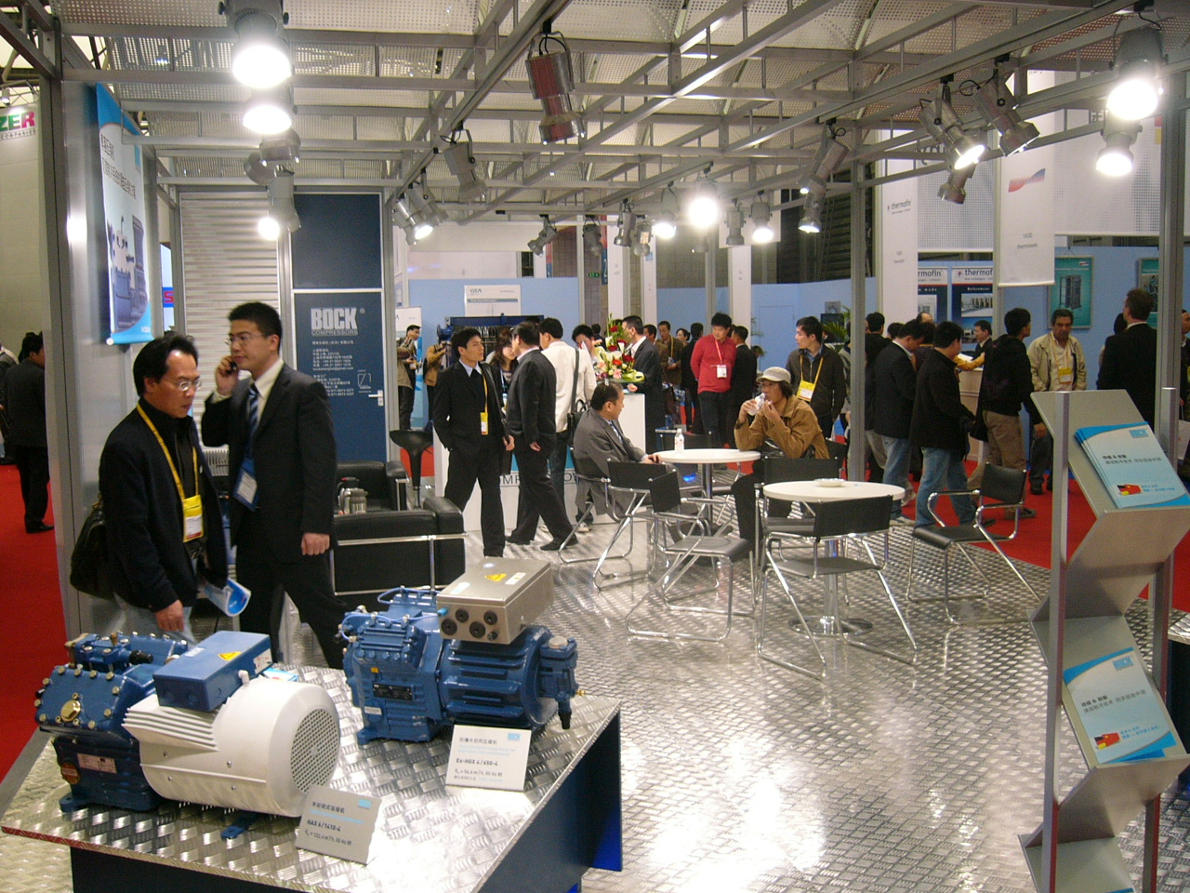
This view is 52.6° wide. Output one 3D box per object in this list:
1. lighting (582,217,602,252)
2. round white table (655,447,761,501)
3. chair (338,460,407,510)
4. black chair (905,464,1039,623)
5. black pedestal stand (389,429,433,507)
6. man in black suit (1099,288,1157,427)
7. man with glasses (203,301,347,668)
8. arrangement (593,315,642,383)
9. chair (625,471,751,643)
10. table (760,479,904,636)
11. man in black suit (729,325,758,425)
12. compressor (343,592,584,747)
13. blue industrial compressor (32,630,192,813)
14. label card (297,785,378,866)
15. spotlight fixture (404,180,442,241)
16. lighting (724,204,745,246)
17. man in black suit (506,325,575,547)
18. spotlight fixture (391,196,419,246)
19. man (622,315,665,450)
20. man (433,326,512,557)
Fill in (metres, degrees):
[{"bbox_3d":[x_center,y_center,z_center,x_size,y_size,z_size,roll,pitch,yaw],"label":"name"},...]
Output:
[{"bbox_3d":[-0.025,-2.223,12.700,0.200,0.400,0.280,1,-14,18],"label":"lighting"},{"bbox_3d":[0.811,0.421,8.614,0.760,0.750,0.760,-1,6,0],"label":"round white table"},{"bbox_3d":[-1.874,0.469,9.016,0.880,0.650,0.720,-2,6,-14],"label":"chair"},{"bbox_3d":[2.192,0.535,6.897,0.580,0.820,0.570,-2,6,-10],"label":"black chair"},{"bbox_3d":[-1.559,0.247,10.523,0.440,0.790,0.440,-1,6,0],"label":"black pedestal stand"},{"bbox_3d":[3.993,-0.233,8.997,0.560,1.860,0.360,-2,6,-14],"label":"man in black suit"},{"bbox_3d":[-1.242,0.330,4.653,0.520,1.766,0.560,-6,7,-41],"label":"man with glasses"},{"bbox_3d":[0.204,-0.828,10.350,0.470,0.570,0.420,-2,6,-14],"label":"arrangement"},{"bbox_3d":[0.539,0.580,6.688,0.580,0.820,0.570,1,6,22],"label":"chair"},{"bbox_3d":[1.300,0.620,6.603,0.775,0.750,0.775,-1,6,0],"label":"table"},{"bbox_3d":[1.640,-0.519,13.284,0.520,1.610,0.340,-6,8,-40],"label":"man in black suit"},{"bbox_3d":[-0.372,0.622,3.465,0.670,0.380,0.430,1,6,17],"label":"compressor"},{"bbox_3d":[-1.160,0.695,3.101,0.330,0.410,0.430,1,6,19],"label":"blue industrial compressor"},{"bbox_3d":[-0.588,0.863,2.752,0.210,0.145,0.012,2,-18,28],"label":"label card"},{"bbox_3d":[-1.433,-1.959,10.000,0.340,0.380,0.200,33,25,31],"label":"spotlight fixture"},{"bbox_3d":[1.482,-2.365,12.832,0.210,0.440,0.210,-2,6,-14],"label":"lighting"},{"bbox_3d":[-0.417,-0.087,9.085,0.480,1.705,0.500,2,7,30],"label":"man in black suit"},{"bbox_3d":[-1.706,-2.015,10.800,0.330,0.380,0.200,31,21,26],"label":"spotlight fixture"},{"bbox_3d":[0.443,-0.329,11.122,0.380,1.763,0.500,-1,6,3],"label":"man"},{"bbox_3d":[-0.895,-0.027,8.688,0.540,1.676,0.380,-4,6,-30],"label":"man"}]

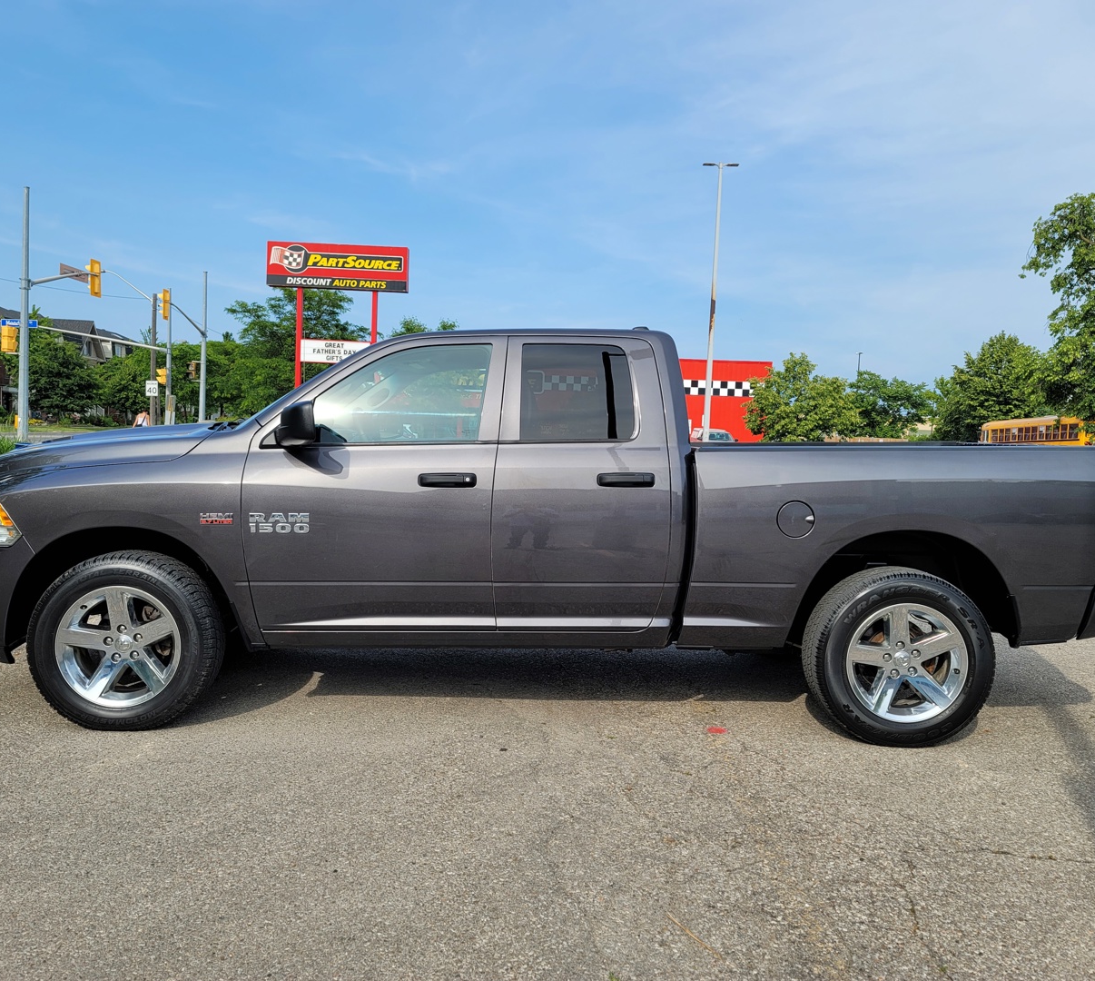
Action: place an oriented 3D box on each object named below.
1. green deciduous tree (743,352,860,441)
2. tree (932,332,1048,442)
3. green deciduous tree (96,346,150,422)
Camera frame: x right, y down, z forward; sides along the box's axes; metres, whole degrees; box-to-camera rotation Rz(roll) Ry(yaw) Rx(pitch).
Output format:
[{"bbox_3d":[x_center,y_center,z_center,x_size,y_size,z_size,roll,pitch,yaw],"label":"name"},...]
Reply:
[{"bbox_3d":[11.291,-3.430,42.000,5.200,5.600,5.000,2,3,0],"label":"green deciduous tree"},{"bbox_3d":[32.283,-6.826,69.000,8.400,9.390,8.200,2,4,0],"label":"tree"},{"bbox_3d":[-28.628,-7.166,64.000,4.300,5.200,4.300,2,3,0],"label":"green deciduous tree"}]

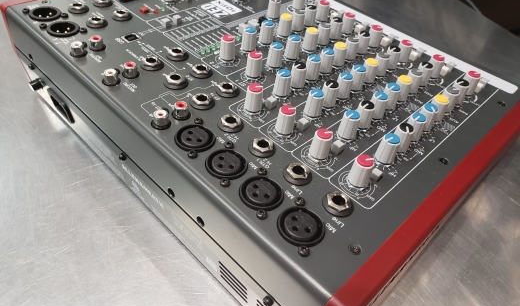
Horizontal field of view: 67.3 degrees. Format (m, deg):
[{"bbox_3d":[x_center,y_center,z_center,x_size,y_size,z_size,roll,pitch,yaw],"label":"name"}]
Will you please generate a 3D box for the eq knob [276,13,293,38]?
[{"bbox_3d":[0.019,-0.098,0.297,0.011,0.014,0.011,-14,48,-20],"label":"eq knob"}]

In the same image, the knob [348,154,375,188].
[{"bbox_3d":[0.050,0.009,0.192,0.011,0.014,0.011,4,44,-4],"label":"knob"}]

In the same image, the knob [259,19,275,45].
[{"bbox_3d":[0.005,-0.089,0.286,0.011,0.014,0.011,4,44,-4],"label":"knob"}]

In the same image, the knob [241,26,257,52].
[{"bbox_3d":[-0.007,-0.081,0.276,0.011,0.014,0.011,4,44,-4],"label":"knob"}]

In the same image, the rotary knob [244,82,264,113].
[{"bbox_3d":[-0.004,-0.033,0.236,0.010,0.014,0.010,-4,45,-13],"label":"rotary knob"}]

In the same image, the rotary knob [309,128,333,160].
[{"bbox_3d":[0.033,-0.005,0.212,0.010,0.014,0.010,4,44,-4],"label":"rotary knob"}]

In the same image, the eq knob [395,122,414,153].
[{"bbox_3d":[0.081,-0.009,0.224,0.010,0.014,0.010,4,44,-5],"label":"eq knob"}]

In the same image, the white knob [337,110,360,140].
[{"bbox_3d":[0.050,-0.016,0.217,0.011,0.014,0.011,4,44,-4],"label":"white knob"}]

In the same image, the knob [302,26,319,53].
[{"bbox_3d":[0.038,-0.087,0.298,0.010,0.014,0.010,-4,45,-13],"label":"knob"}]

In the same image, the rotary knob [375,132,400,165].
[{"bbox_3d":[0.070,-0.003,0.216,0.010,0.014,0.010,4,44,-4],"label":"rotary knob"}]

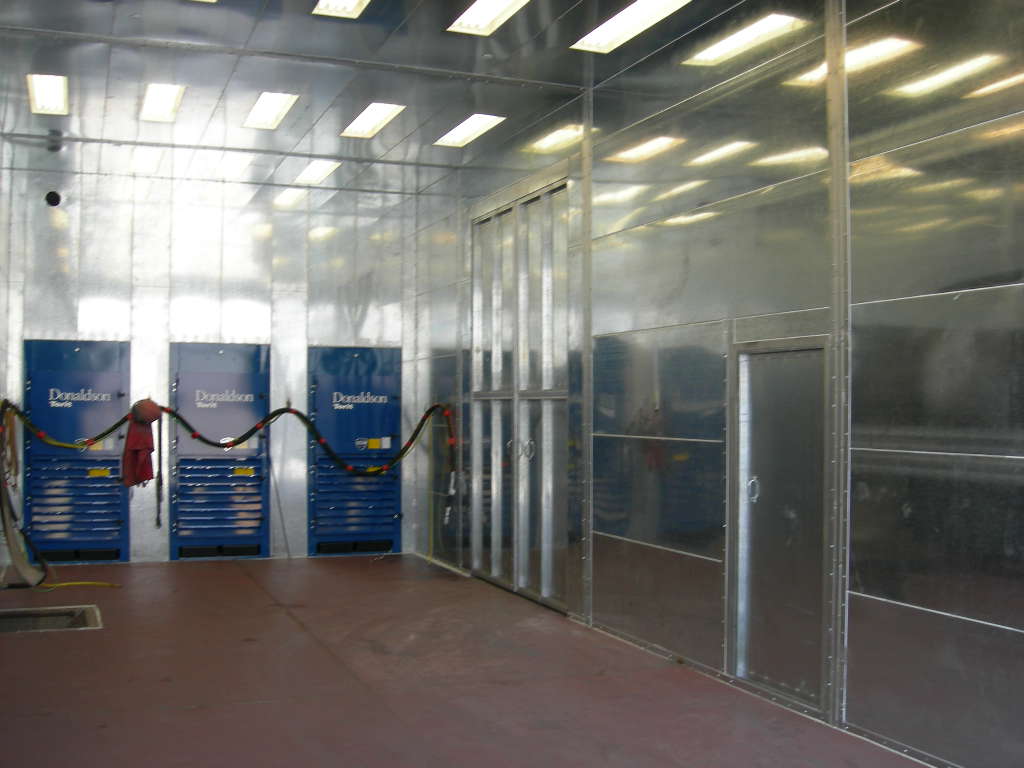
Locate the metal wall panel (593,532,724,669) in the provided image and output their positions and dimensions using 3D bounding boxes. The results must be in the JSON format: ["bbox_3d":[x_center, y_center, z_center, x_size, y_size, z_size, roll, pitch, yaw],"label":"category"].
[{"bbox_3d":[1.014,1.484,7.456,0.080,0.729,1.883,1,-1,-22],"label":"metal wall panel"}]

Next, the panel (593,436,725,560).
[{"bbox_3d":[1.020,0.753,7.470,0.080,0.759,1.883,1,-1,-22],"label":"panel"}]

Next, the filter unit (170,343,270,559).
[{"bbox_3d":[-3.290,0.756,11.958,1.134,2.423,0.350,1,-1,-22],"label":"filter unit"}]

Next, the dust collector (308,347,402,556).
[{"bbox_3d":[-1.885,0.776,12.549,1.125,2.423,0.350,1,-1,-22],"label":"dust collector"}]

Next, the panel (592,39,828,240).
[{"bbox_3d":[1.208,-1.502,7.032,0.080,0.743,2.886,1,-1,-22],"label":"panel"}]

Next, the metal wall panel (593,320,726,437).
[{"bbox_3d":[1.023,-0.004,7.484,0.080,0.766,1.883,1,-1,-22],"label":"metal wall panel"}]

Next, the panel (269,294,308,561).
[{"bbox_3d":[-2.553,0.458,12.163,0.434,3.044,0.080,1,-1,-22],"label":"panel"}]

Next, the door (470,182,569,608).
[{"bbox_3d":[0.025,0.131,9.830,0.120,3.590,2.307,1,-1,-22],"label":"door"}]

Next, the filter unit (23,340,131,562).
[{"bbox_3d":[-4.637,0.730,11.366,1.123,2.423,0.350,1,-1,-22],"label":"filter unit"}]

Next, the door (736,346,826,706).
[{"bbox_3d":[1.545,0.789,6.084,0.080,2.077,0.880,1,-1,-22],"label":"door"}]

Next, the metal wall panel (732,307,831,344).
[{"bbox_3d":[1.572,-0.332,6.105,0.080,0.151,0.933,1,-1,-22],"label":"metal wall panel"}]

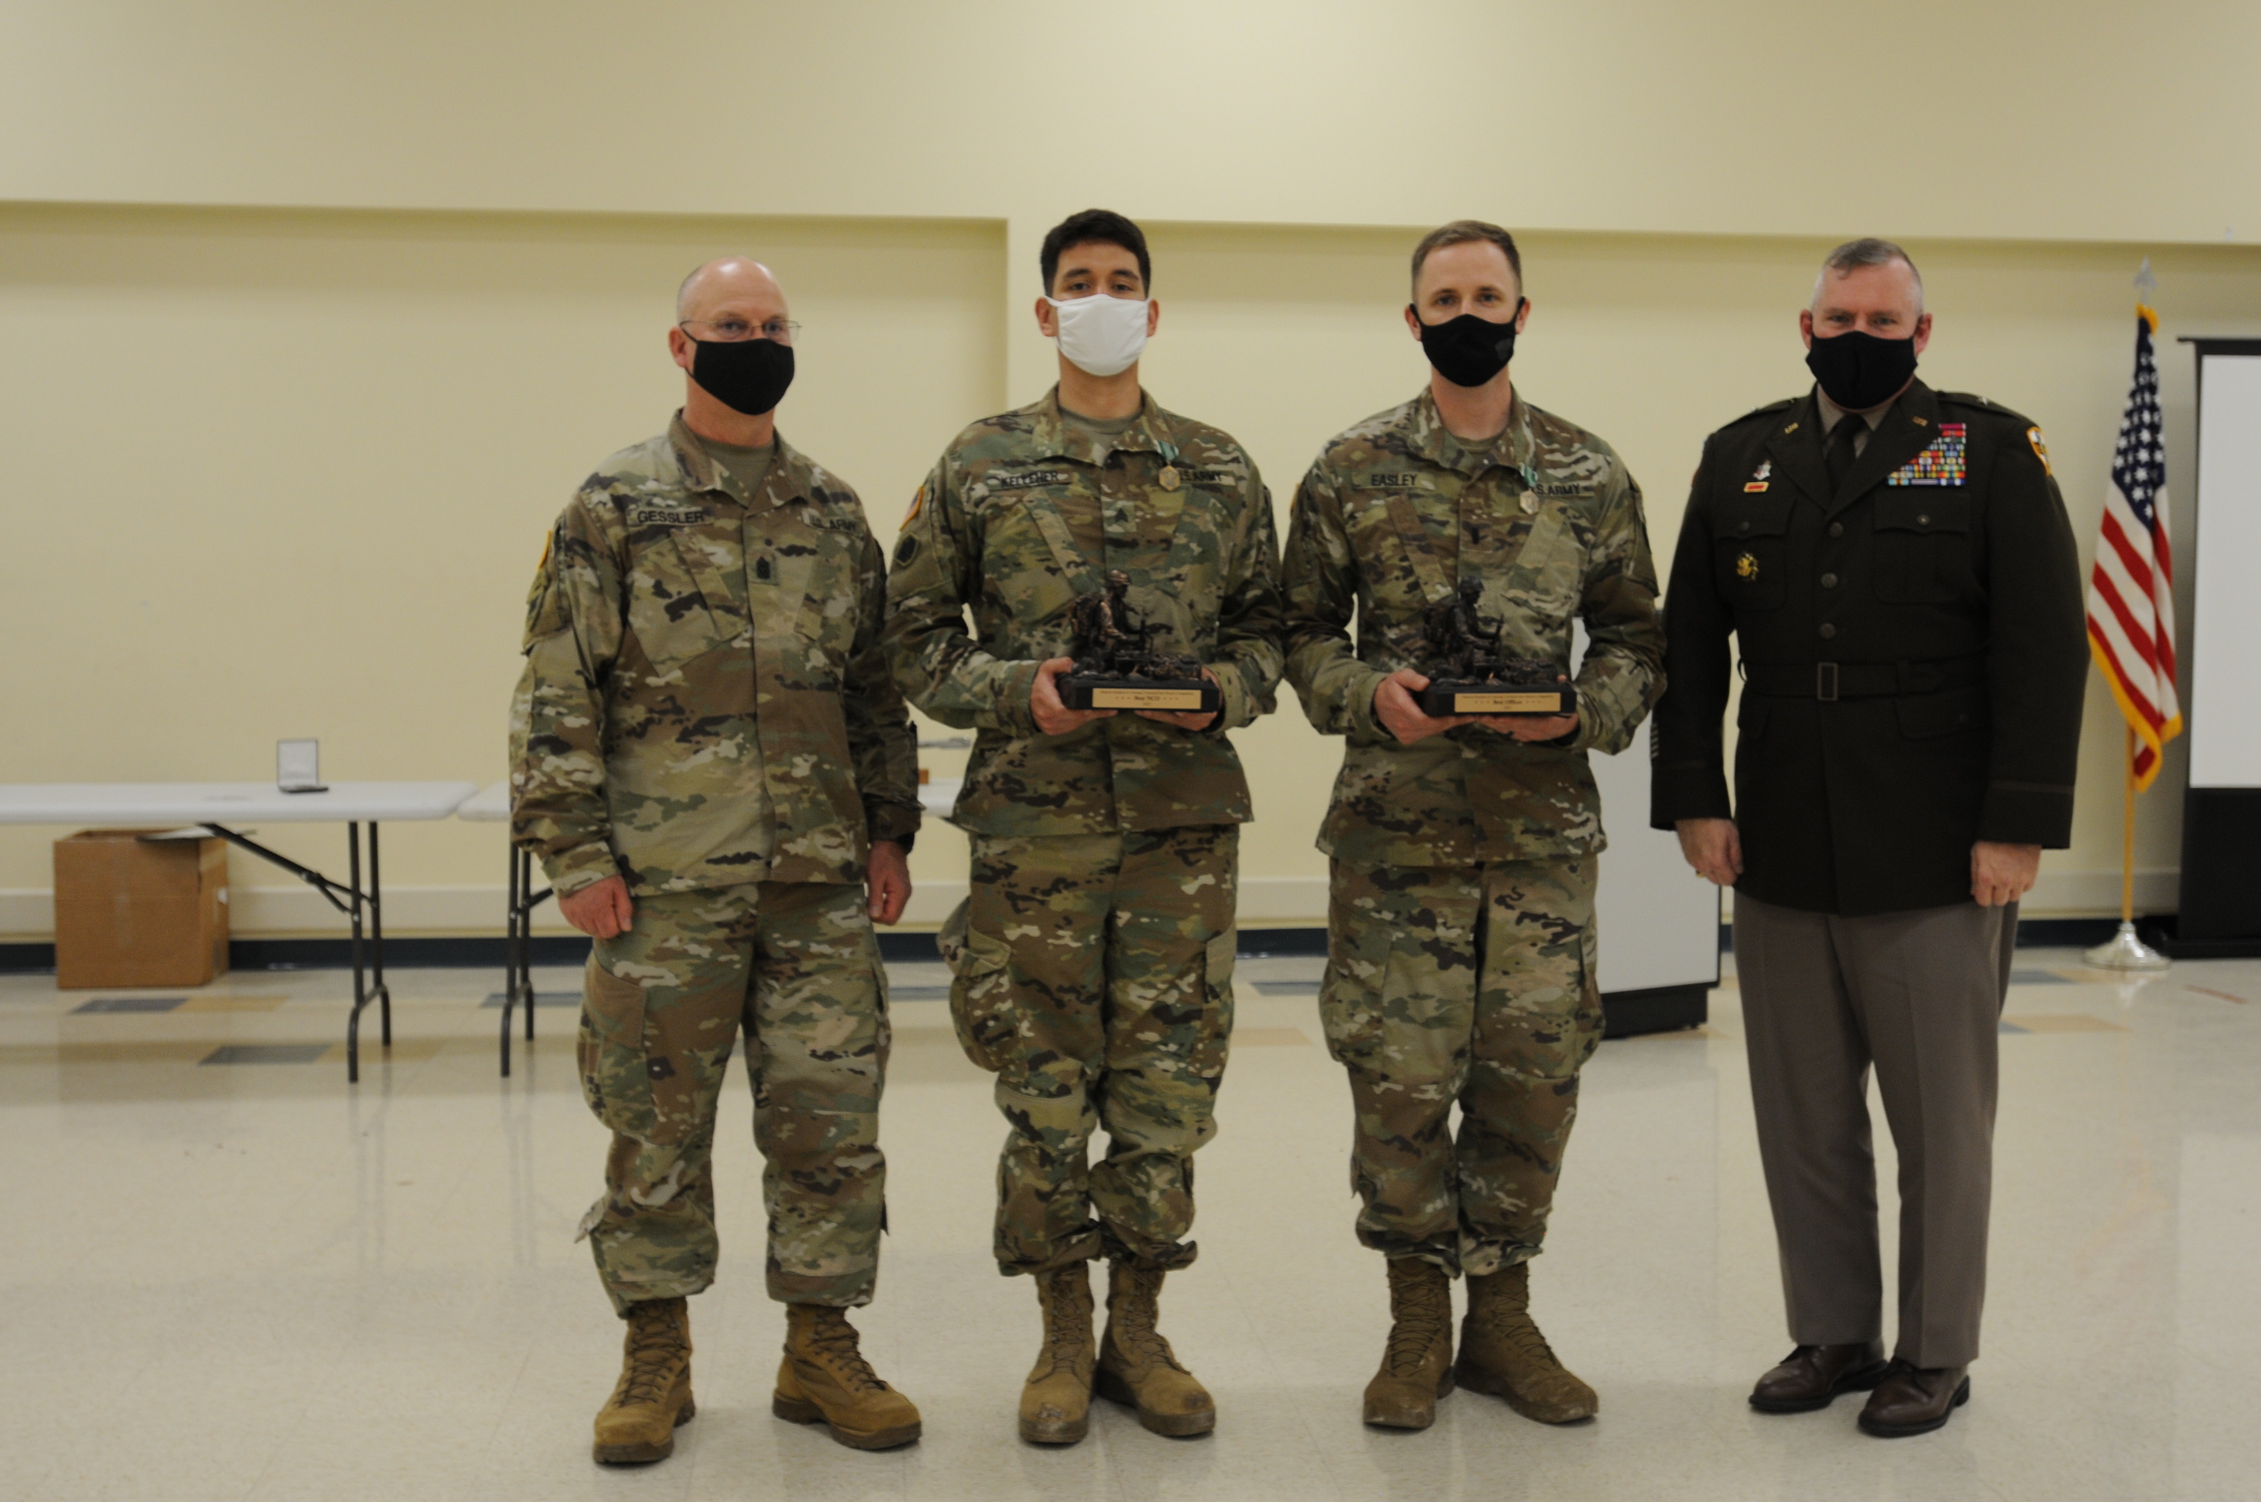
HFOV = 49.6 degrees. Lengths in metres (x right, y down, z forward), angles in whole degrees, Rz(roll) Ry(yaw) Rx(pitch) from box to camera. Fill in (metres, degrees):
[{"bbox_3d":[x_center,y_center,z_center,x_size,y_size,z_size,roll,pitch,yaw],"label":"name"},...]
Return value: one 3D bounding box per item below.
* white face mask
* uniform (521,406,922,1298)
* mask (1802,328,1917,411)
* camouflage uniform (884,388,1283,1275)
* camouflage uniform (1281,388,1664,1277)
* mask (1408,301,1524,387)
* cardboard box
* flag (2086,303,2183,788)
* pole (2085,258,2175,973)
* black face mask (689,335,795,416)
[{"bbox_3d":[-0.049,-0.609,3.588,0.155,0.126,0.110,0,4,-4],"label":"white face mask"},{"bbox_3d":[-0.614,0.175,3.656,0.590,1.358,0.360,-1,4,-23],"label":"uniform"},{"bbox_3d":[1.100,-0.574,3.688,0.165,0.126,0.110,2,4,24],"label":"mask"},{"bbox_3d":[-0.062,0.134,3.677,0.590,1.362,0.400,-1,4,-11],"label":"camouflage uniform"},{"bbox_3d":[0.522,0.138,3.732,0.580,1.386,0.400,0,4,4],"label":"camouflage uniform"},{"bbox_3d":[0.503,-0.604,3.645,0.165,0.130,0.110,1,4,9],"label":"mask"},{"bbox_3d":[-3.176,0.506,7.872,0.444,0.466,0.300,0,4,-5],"label":"cardboard box"},{"bbox_3d":[3.411,-0.696,8.302,0.320,1.640,0.210,1,4,14],"label":"flag"},{"bbox_3d":[3.430,-0.469,8.347,0.300,2.400,0.300,2,4,22],"label":"pole"},{"bbox_3d":[-0.564,-0.543,3.546,0.150,0.119,0.110,-2,4,-26],"label":"black face mask"}]

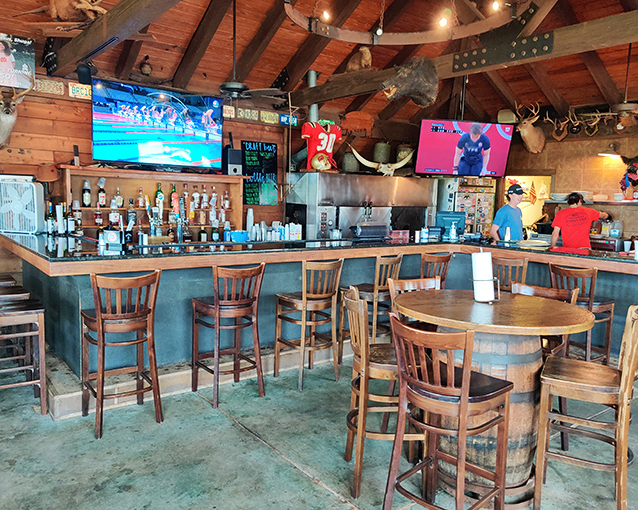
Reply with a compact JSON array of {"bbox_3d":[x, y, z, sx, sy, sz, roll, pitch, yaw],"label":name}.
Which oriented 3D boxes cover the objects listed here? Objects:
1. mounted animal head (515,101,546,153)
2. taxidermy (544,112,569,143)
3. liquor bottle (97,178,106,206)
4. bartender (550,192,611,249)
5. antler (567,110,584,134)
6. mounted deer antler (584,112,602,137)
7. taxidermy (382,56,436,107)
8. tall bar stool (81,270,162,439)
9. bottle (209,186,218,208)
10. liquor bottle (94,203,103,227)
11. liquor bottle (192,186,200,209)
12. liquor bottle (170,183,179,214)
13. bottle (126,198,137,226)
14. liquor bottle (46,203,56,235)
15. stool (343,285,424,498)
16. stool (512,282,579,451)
[{"bbox_3d":[3.184,-1.914,8.024,0.460,0.760,0.360,-2,8,-35],"label":"mounted animal head"},{"bbox_3d":[3.716,-1.995,8.300,0.340,0.440,0.220,7,8,43],"label":"taxidermy"},{"bbox_3d":[-2.593,-0.738,6.304,0.085,0.346,0.085,-3,7,-38],"label":"liquor bottle"},{"bbox_3d":[3.160,0.132,6.561,0.680,1.770,0.450,6,8,34],"label":"bartender"},{"bbox_3d":[3.966,-2.049,8.200,0.210,0.360,0.180,7,8,43],"label":"antler"},{"bbox_3d":[3.835,-1.833,7.451,0.180,0.320,0.240,-3,8,-38],"label":"mounted deer antler"},{"bbox_3d":[0.959,-1.827,5.617,0.480,0.500,0.370,-1,7,-28],"label":"taxidermy"},{"bbox_3d":[-1.384,0.630,3.688,0.460,1.080,0.465,-3,8,-38],"label":"tall bar stool"},{"bbox_3d":[-1.429,-0.781,7.226,0.085,0.294,0.085,-3,7,-38],"label":"bottle"},{"bbox_3d":[-2.567,-0.481,6.173,0.095,0.270,0.090,-3,8,-38],"label":"liquor bottle"},{"bbox_3d":[-1.637,-0.770,7.062,0.093,0.301,0.093,-3,7,-38],"label":"liquor bottle"},{"bbox_3d":[-1.883,-0.767,6.866,0.085,0.321,0.085,-3,7,-38],"label":"liquor bottle"},{"bbox_3d":[-2.322,-0.526,6.546,0.092,0.336,0.092,-3,7,-38],"label":"bottle"},{"bbox_3d":[-2.833,-0.384,5.609,0.082,0.340,0.082,-3,7,-38],"label":"liquor bottle"},{"bbox_3d":[0.385,0.754,2.999,0.465,1.082,0.440,1,6,-1],"label":"stool"},{"bbox_3d":[1.363,0.742,3.391,0.440,1.082,0.465,5,7,33],"label":"stool"}]

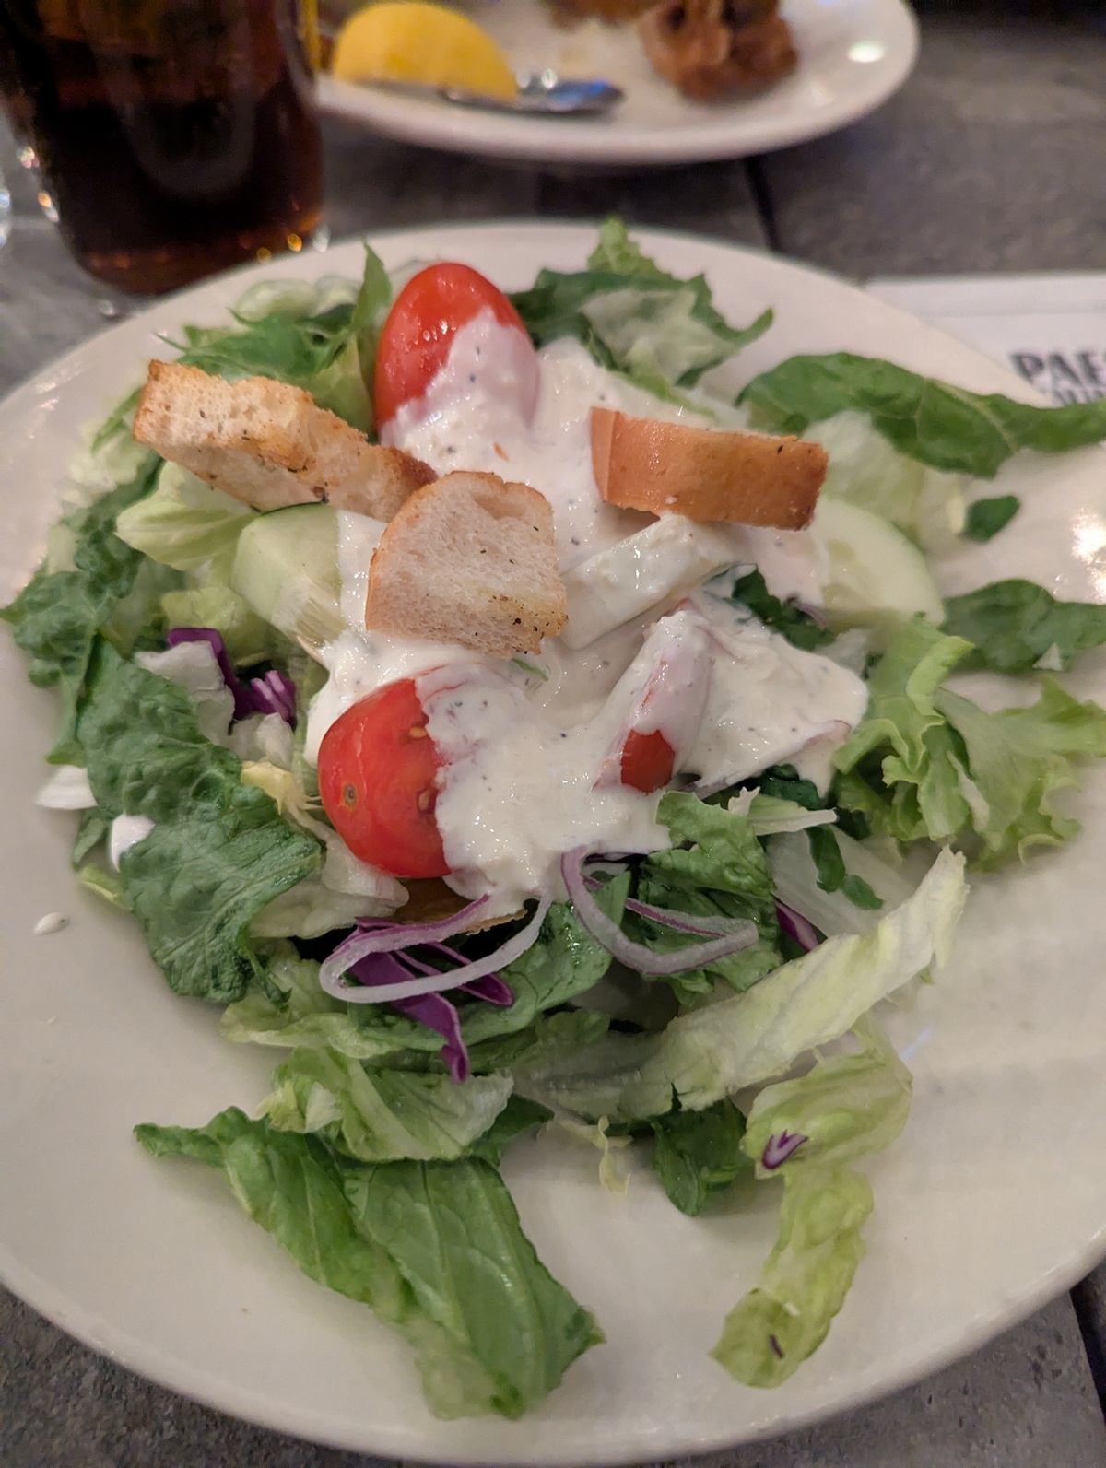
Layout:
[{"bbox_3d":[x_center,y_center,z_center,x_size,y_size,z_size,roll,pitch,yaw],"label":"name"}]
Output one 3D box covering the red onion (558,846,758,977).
[{"bbox_3d":[0.014,0.023,0.133,0.025,0.007,0.014,23,60,13],"label":"red onion"}]

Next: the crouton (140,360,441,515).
[{"bbox_3d":[-0.043,-0.047,0.164,0.046,0.014,0.016,19,59,11],"label":"crouton"}]

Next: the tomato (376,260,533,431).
[{"bbox_3d":[-0.017,-0.065,0.173,0.028,0.027,0.028,2,58,0],"label":"tomato"}]

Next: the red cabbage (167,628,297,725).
[{"bbox_3d":[-0.049,-0.009,0.157,0.021,0.010,0.013,29,61,16],"label":"red cabbage"}]

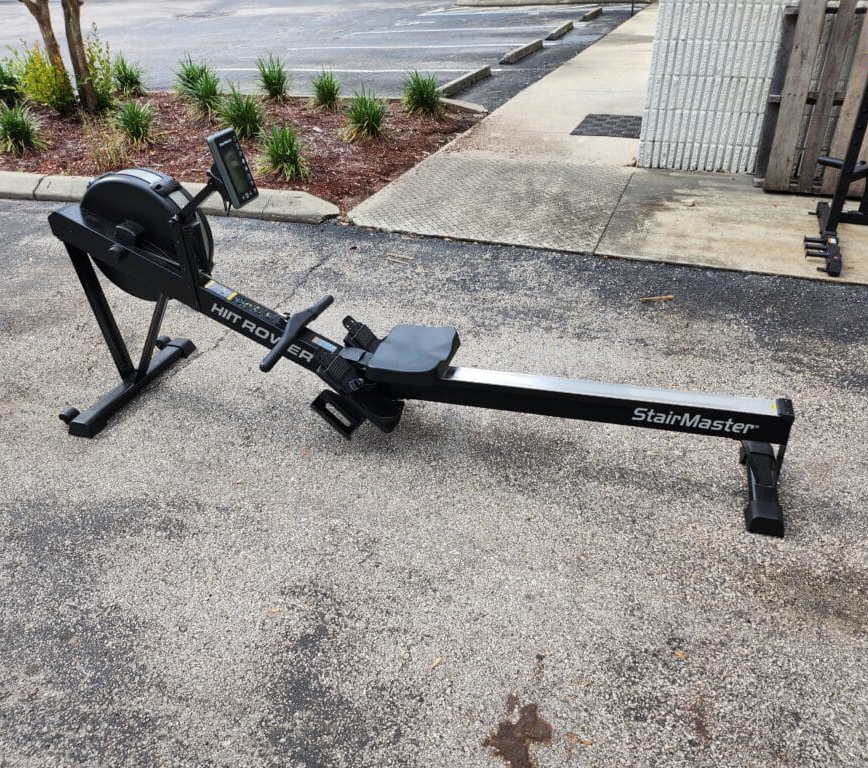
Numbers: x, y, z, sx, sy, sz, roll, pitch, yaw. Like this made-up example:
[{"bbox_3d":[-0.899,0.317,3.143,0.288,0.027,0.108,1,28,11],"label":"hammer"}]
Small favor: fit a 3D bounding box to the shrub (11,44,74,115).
[{"bbox_3d":[-3.833,-3.007,6.969,0.645,0.625,0.548,-1,32,0],"label":"shrub"}]

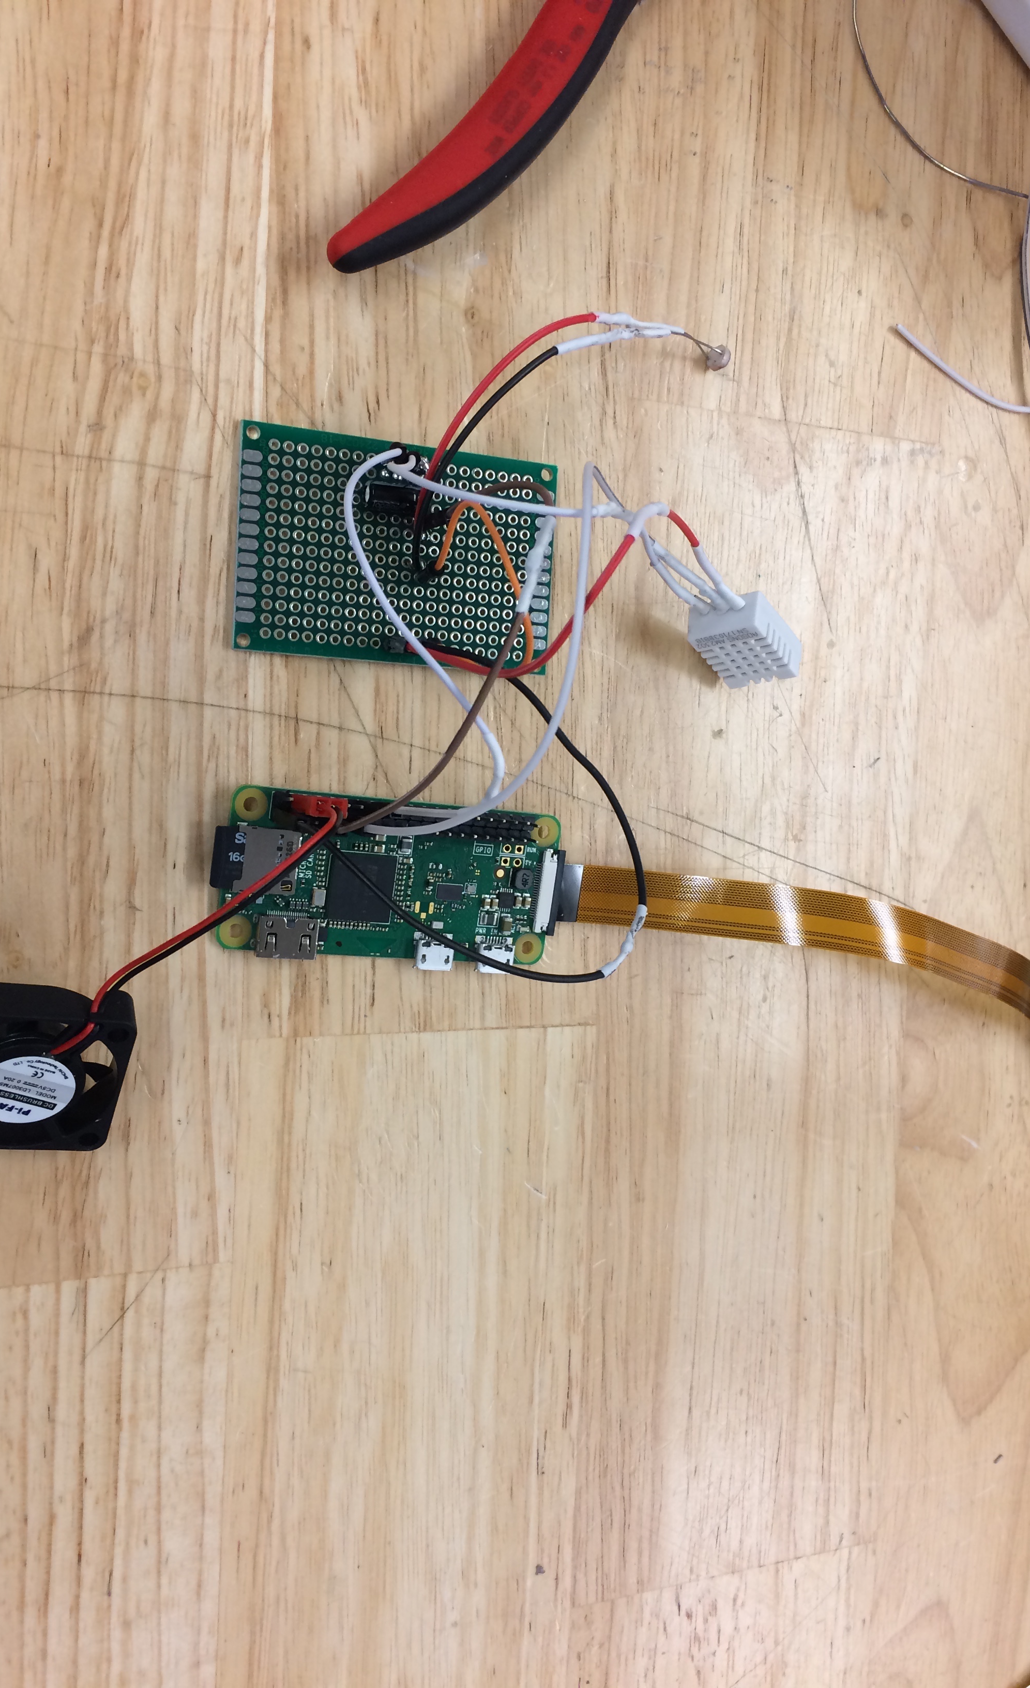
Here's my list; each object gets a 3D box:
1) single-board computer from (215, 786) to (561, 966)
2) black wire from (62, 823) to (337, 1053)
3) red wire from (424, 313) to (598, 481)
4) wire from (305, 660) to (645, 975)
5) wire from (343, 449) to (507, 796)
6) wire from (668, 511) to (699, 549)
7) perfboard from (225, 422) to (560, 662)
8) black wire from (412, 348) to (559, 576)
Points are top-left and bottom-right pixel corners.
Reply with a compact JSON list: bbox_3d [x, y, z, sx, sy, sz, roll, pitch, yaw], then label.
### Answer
[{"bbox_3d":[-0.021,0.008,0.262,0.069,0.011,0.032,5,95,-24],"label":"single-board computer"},{"bbox_3d":[-0.051,0.014,0.234,0.060,0.017,0.005,-38,107,-16],"label":"black wire"},{"bbox_3d":[-0.002,-0.082,0.251,0.044,0.012,0.007,-48,110,-13],"label":"red wire"},{"bbox_3d":[0.000,0.002,0.262,0.059,0.011,0.047,46,76,-19],"label":"wire"},{"bbox_3d":[-0.017,-0.037,0.251,0.016,0.009,0.064,-21,102,-20],"label":"wire"},{"bbox_3d":[0.032,-0.059,0.266,0.011,0.004,0.002,40,79,-21],"label":"wire"},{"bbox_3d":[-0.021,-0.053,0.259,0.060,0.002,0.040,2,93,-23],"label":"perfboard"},{"bbox_3d":[-0.008,-0.070,0.252,0.009,0.019,0.044,29,83,-22],"label":"black wire"}]

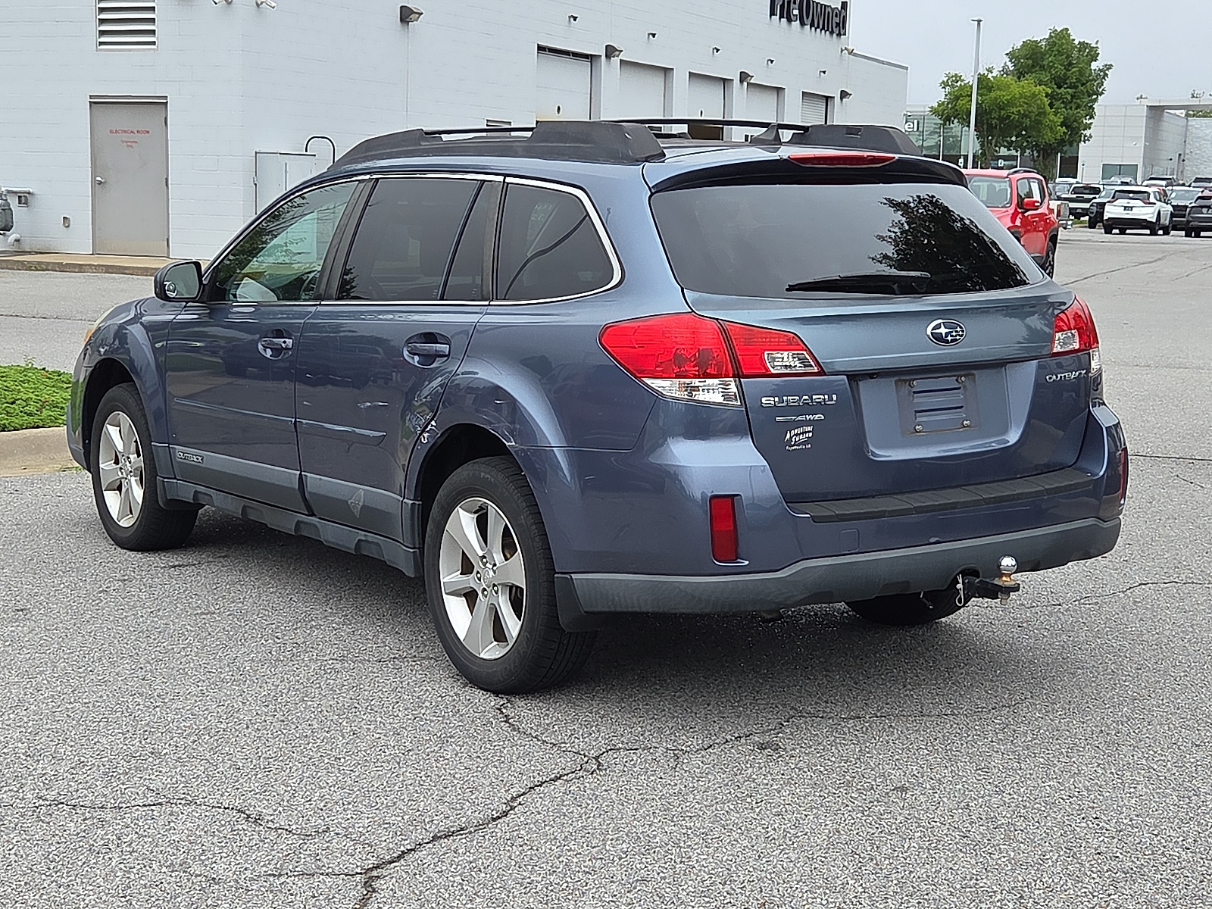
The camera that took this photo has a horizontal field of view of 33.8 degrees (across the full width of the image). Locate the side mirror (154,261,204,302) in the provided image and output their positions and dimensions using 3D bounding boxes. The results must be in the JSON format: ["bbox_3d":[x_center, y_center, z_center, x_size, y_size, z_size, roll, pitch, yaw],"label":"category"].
[{"bbox_3d":[-1.547,-0.627,7.252,0.200,0.155,0.140,-6,10,-35],"label":"side mirror"}]

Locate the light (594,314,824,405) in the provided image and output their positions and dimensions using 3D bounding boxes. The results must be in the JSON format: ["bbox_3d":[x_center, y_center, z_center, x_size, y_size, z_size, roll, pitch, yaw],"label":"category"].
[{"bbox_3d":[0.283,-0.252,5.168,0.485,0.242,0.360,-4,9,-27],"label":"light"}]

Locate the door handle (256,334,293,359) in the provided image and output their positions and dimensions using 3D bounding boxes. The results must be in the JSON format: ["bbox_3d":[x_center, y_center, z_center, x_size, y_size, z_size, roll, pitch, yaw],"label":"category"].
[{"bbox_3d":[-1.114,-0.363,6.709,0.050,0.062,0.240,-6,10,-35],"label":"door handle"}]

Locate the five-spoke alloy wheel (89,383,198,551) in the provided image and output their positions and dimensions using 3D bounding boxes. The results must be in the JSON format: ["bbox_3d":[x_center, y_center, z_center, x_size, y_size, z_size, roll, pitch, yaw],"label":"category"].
[{"bbox_3d":[-1.862,0.052,8.083,0.230,0.690,0.690,-6,10,-35],"label":"five-spoke alloy wheel"}]

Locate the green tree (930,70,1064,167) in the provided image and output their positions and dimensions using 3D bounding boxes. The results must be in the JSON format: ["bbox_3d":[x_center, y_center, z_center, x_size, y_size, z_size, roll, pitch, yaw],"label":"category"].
[{"bbox_3d":[16.964,-13.470,87.549,5.700,6.820,5.500,1,8,0],"label":"green tree"}]

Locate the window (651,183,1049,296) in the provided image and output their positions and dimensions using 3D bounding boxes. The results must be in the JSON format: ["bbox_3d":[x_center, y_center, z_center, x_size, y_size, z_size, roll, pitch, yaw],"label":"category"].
[{"bbox_3d":[0.717,-0.602,5.670,1.370,0.445,0.090,-6,-32,-35],"label":"window"}]

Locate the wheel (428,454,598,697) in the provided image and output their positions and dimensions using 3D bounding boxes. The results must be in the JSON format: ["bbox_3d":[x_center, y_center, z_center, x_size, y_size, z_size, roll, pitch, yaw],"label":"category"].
[{"bbox_3d":[-0.278,0.353,5.868,0.230,0.690,0.690,-6,10,-35],"label":"wheel"}]

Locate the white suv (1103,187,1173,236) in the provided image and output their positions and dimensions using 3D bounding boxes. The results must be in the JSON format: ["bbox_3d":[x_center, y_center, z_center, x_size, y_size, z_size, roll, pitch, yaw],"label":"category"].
[{"bbox_3d":[18.665,-8.542,70.000,1.840,1.680,4.650,4,8,22],"label":"white suv"}]

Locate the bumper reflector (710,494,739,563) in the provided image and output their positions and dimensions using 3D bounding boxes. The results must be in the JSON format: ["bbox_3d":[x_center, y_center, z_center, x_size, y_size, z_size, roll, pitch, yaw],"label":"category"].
[{"bbox_3d":[0.293,0.184,5.024,0.068,0.172,0.035,-2,8,-10],"label":"bumper reflector"}]

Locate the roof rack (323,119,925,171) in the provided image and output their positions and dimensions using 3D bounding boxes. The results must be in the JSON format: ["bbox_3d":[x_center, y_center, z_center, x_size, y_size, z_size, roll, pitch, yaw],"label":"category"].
[{"bbox_3d":[0.007,-1.014,6.572,1.120,0.155,1.850,-6,10,-35],"label":"roof rack"}]

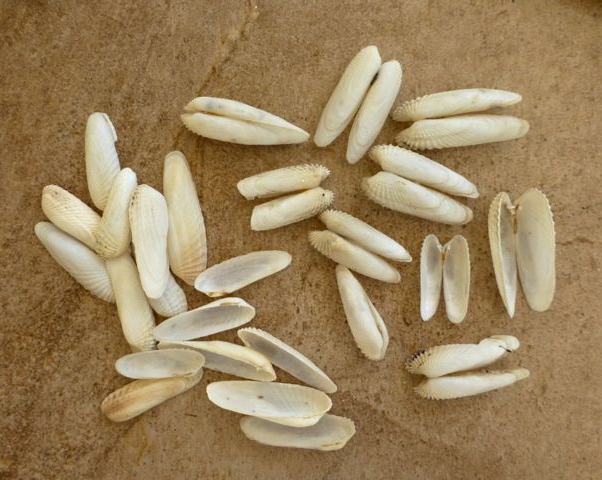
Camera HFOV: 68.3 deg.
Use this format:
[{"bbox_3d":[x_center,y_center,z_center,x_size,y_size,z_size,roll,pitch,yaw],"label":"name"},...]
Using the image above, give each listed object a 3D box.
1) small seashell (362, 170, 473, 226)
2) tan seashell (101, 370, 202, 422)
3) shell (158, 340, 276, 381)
[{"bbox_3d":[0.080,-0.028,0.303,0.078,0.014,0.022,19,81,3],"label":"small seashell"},{"bbox_3d":[-0.083,0.085,0.248,0.057,0.012,0.016,-21,82,-3],"label":"tan seashell"},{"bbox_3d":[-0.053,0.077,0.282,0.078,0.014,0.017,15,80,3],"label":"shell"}]

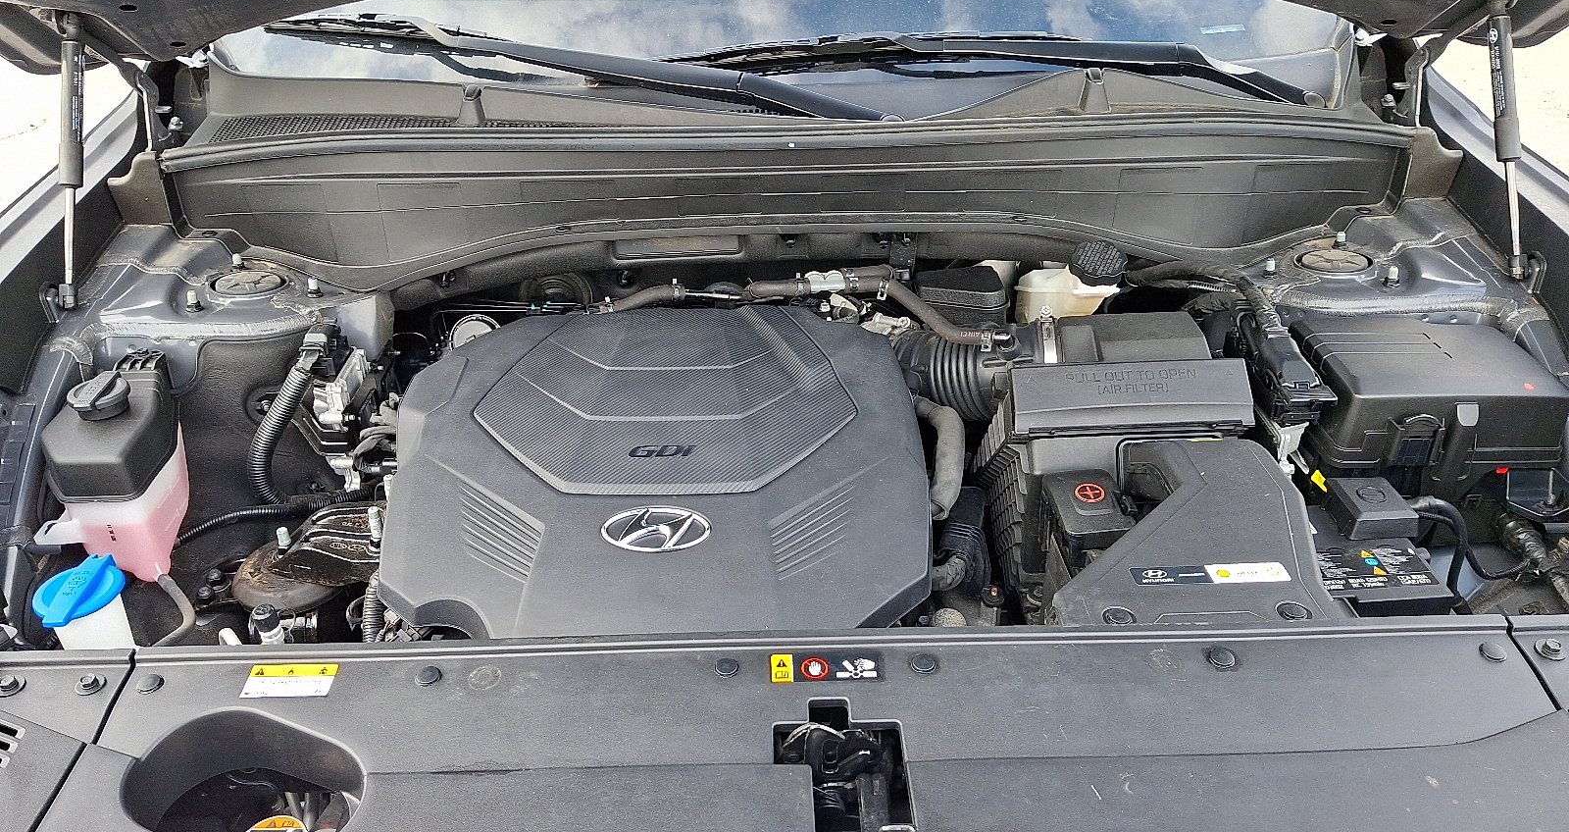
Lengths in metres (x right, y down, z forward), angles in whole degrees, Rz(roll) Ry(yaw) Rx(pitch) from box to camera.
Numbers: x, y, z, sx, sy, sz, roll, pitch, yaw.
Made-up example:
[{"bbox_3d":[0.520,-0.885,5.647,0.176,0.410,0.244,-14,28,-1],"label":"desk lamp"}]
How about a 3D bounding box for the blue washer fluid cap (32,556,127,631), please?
[{"bbox_3d":[-0.557,0.139,0.897,0.068,0.034,0.076,-1,33,0],"label":"blue washer fluid cap"}]

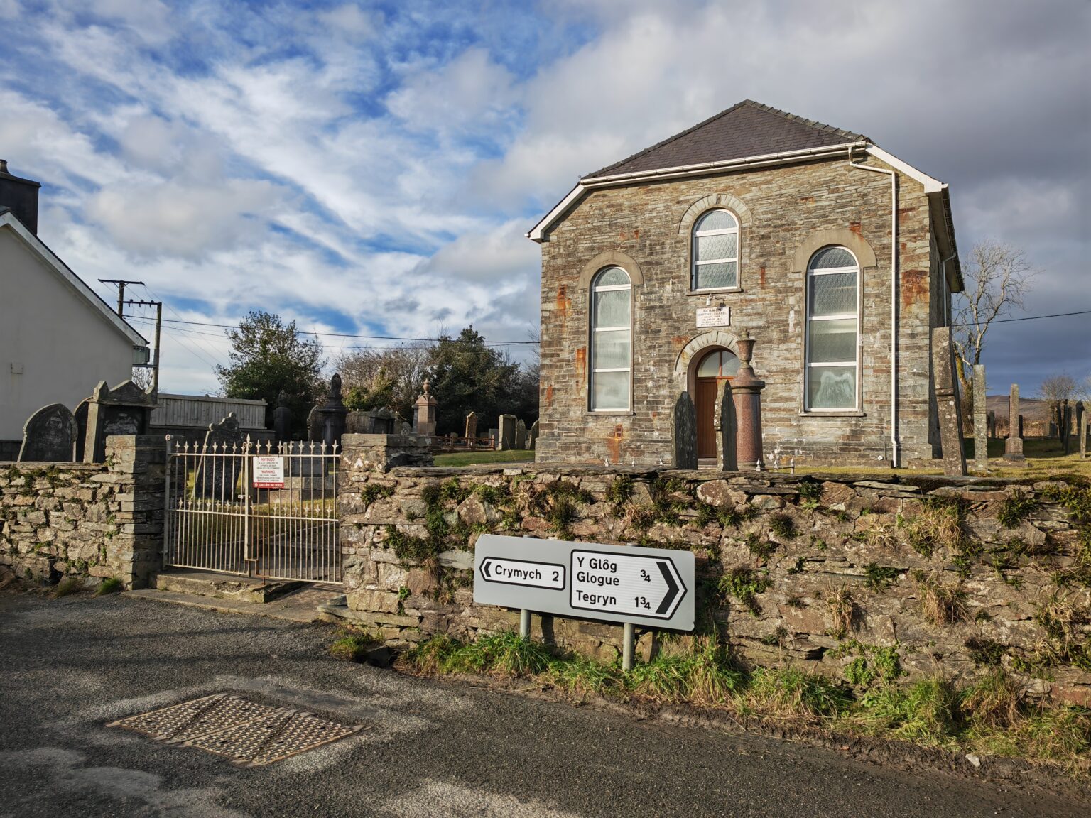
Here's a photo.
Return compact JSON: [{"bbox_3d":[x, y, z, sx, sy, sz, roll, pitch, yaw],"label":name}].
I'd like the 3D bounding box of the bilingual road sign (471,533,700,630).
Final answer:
[{"bbox_3d":[0.236,1.329,6.646,2.000,0.568,0.060,-1,-5,33],"label":"bilingual road sign"}]

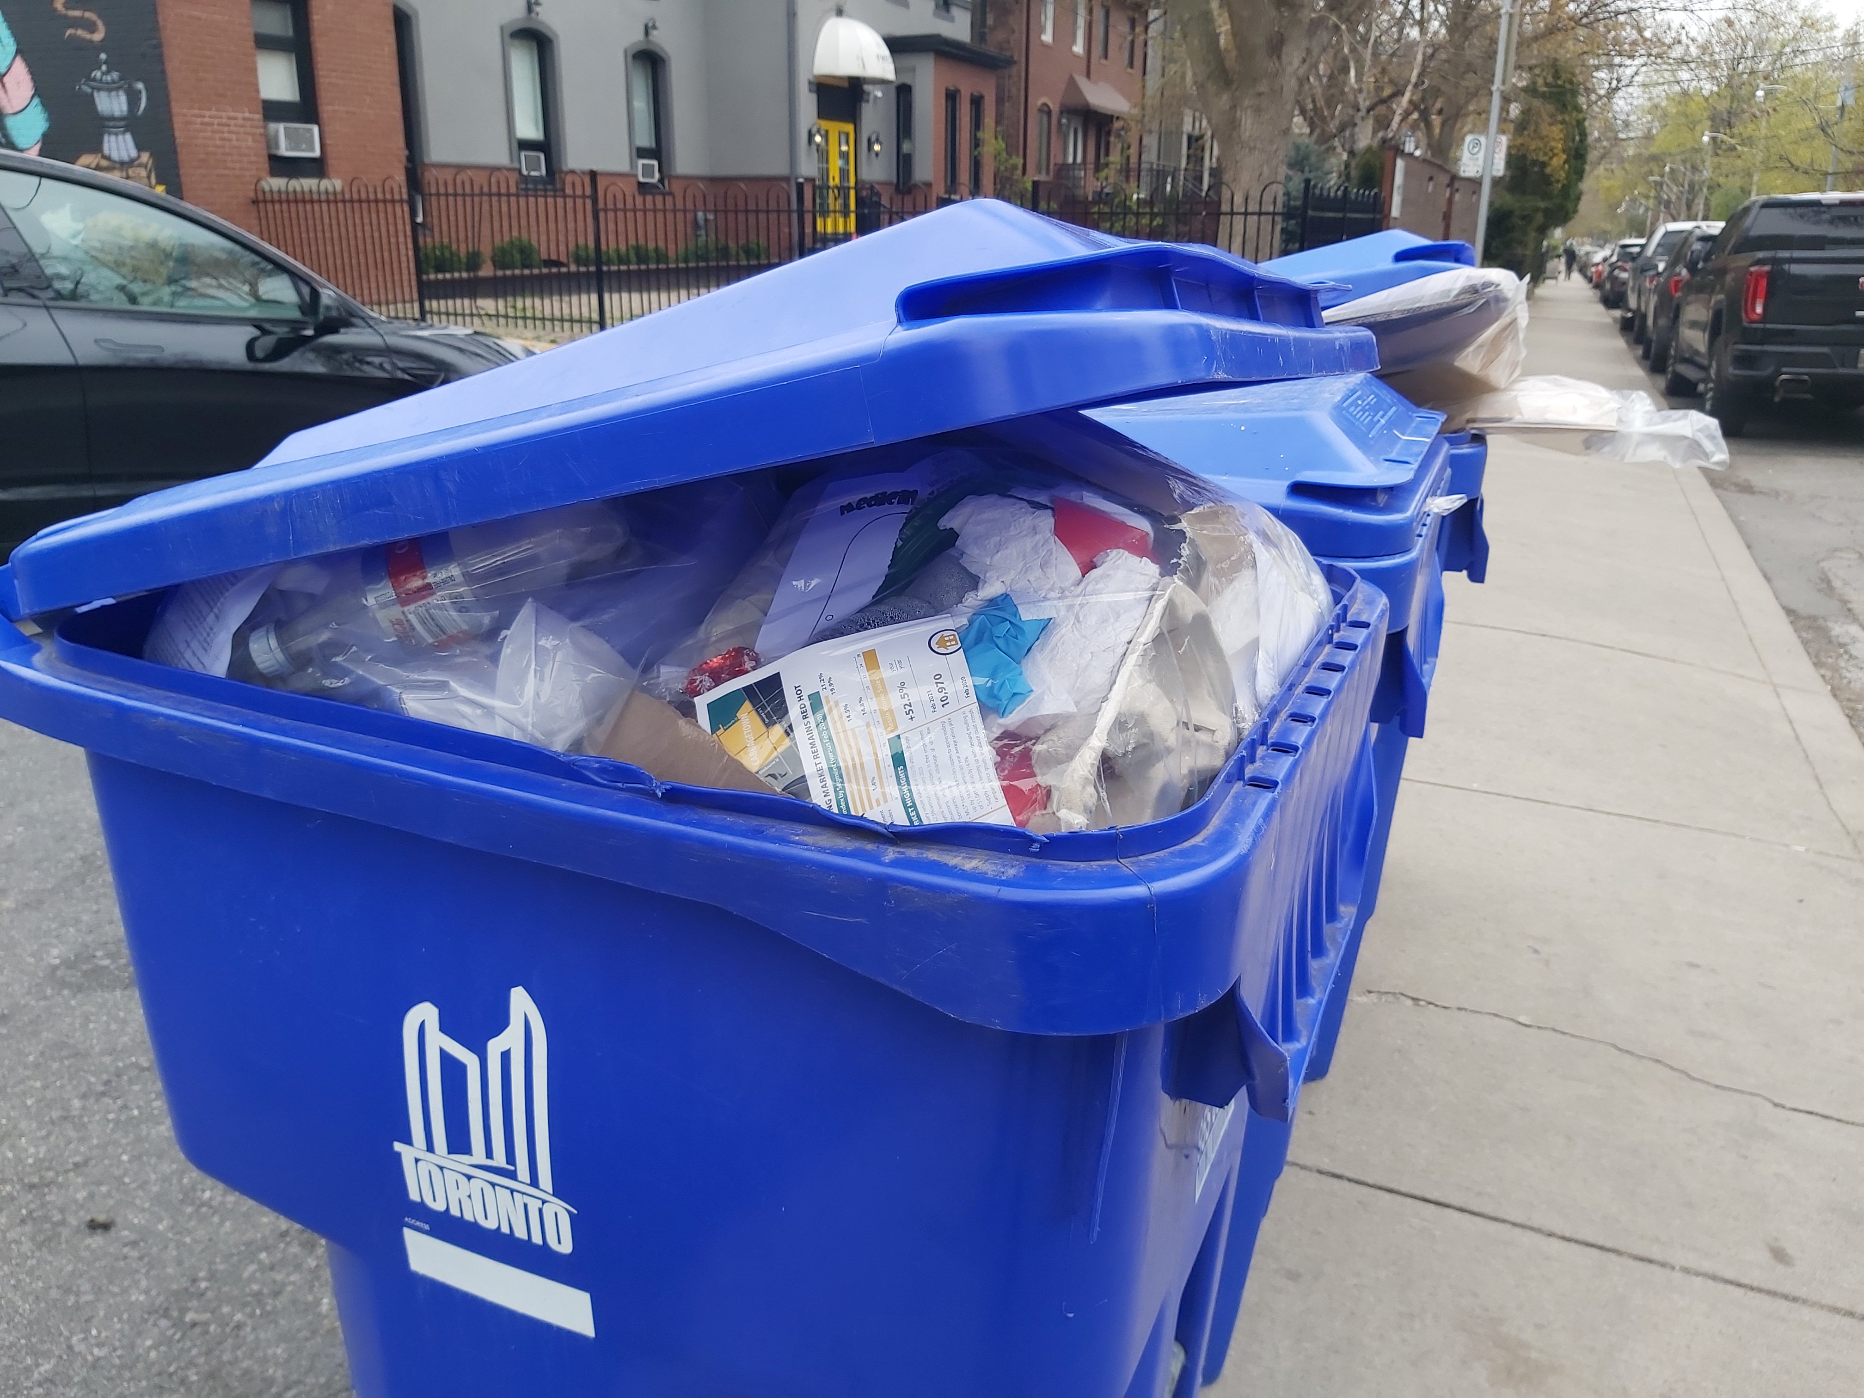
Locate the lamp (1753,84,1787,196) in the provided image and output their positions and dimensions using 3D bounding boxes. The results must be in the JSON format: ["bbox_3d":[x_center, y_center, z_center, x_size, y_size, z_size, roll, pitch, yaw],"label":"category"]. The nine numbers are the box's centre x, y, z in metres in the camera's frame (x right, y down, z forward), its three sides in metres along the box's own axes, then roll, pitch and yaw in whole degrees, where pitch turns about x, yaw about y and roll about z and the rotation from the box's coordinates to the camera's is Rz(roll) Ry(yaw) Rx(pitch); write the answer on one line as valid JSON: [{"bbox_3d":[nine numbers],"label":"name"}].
[{"bbox_3d":[34.002,-21.083,57.882,1.600,7.500,0.500,8,20,22],"label":"lamp"}]

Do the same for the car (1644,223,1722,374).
[{"bbox_3d":[10.039,-4.967,17.305,1.860,1.710,4.600,8,20,22],"label":"car"}]

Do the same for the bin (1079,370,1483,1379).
[{"bbox_3d":[0.166,0.180,1.781,0.850,1.170,0.670,8,20,22],"label":"bin"}]

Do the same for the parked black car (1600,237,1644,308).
[{"bbox_3d":[17.768,-10.582,34.649,1.860,1.710,4.650,8,20,22],"label":"parked black car"}]

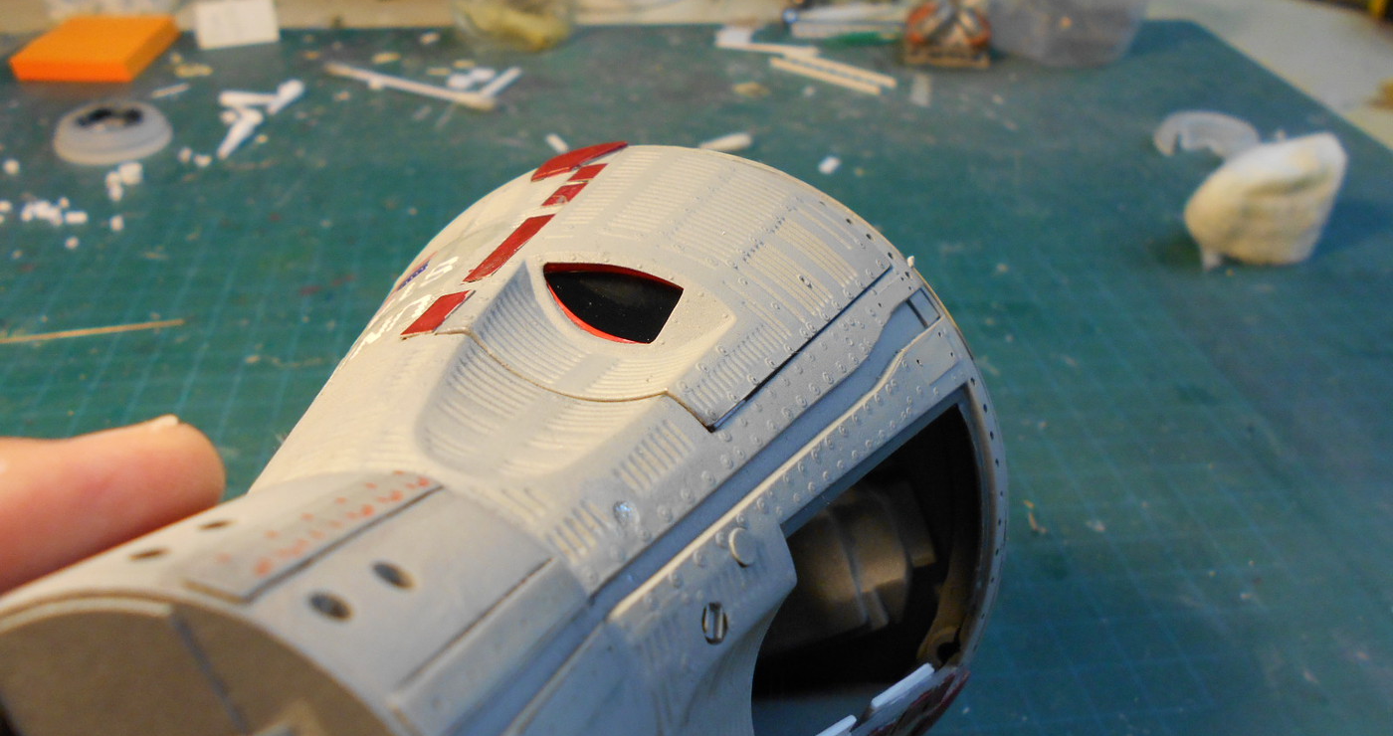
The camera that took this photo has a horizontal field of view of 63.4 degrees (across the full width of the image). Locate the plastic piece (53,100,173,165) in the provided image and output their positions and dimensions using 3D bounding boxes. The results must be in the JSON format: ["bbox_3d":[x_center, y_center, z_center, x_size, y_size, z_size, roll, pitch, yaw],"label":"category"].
[{"bbox_3d":[-0.185,-0.075,0.355,0.035,0.009,0.035,1,35,-1],"label":"plastic piece"}]

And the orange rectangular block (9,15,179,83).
[{"bbox_3d":[-0.221,-0.119,0.418,0.039,0.007,0.051,0,35,-3],"label":"orange rectangular block"}]

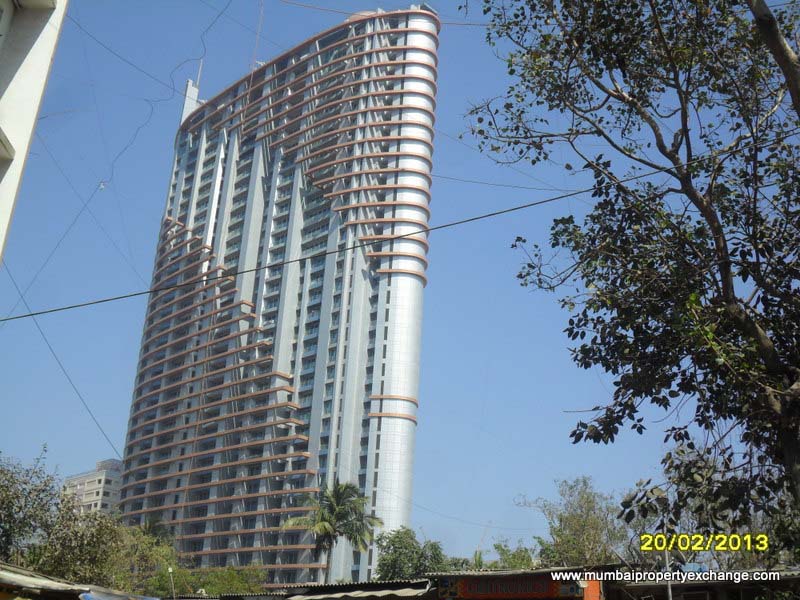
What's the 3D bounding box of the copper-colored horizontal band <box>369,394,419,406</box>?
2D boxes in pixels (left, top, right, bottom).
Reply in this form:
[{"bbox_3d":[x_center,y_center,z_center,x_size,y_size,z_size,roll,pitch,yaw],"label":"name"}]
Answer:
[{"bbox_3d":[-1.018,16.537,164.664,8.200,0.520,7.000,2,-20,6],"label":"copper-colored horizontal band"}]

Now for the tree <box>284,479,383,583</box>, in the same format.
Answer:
[{"bbox_3d":[-4.870,18.789,67.550,6.700,13.758,6.500,4,-20,0],"label":"tree"}]

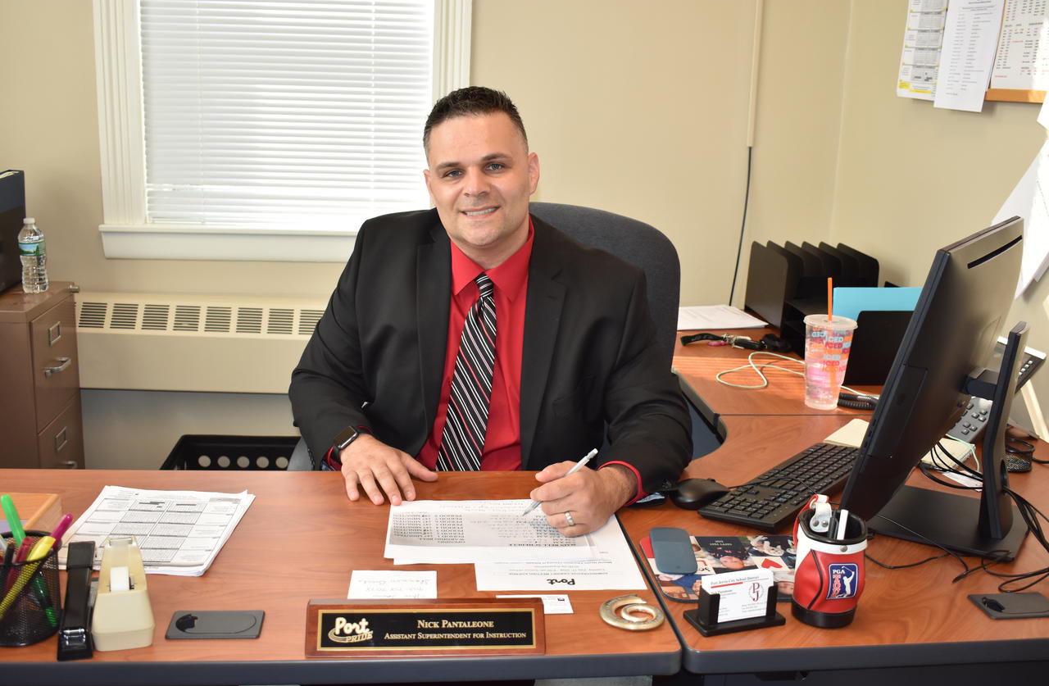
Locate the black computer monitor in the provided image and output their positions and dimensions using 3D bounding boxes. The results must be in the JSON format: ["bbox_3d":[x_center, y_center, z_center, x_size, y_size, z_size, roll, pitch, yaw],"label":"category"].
[{"bbox_3d":[0.637,0.053,1.549,0.250,0.445,0.550,9,14,32],"label":"black computer monitor"}]

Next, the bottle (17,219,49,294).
[{"bbox_3d":[-1.284,-0.229,2.740,0.067,0.196,0.067,2,12,0],"label":"bottle"}]

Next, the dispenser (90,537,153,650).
[{"bbox_3d":[-0.456,0.284,1.201,0.066,0.067,0.152,-2,13,-18],"label":"dispenser"}]

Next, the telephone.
[{"bbox_3d":[0.887,0.089,2.062,0.160,0.176,0.210,-1,12,-13],"label":"telephone"}]

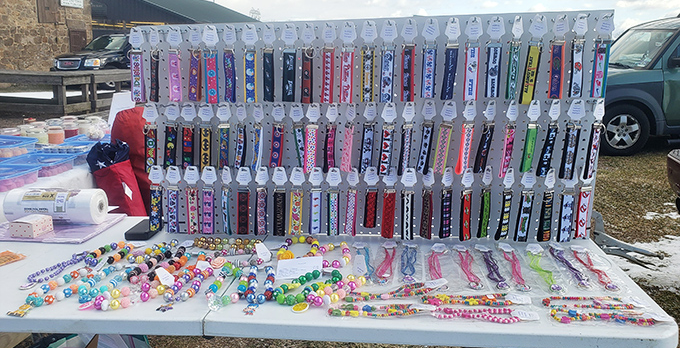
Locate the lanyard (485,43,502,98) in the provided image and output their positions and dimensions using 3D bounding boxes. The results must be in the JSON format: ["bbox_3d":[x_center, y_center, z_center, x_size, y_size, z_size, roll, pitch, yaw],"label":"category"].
[{"bbox_3d":[0.383,-0.257,1.278,0.034,0.133,0.012,1,13,7],"label":"lanyard"}]

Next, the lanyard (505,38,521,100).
[{"bbox_3d":[0.419,-0.251,1.238,0.031,0.140,0.015,-5,16,-18],"label":"lanyard"}]

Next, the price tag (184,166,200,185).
[{"bbox_3d":[-0.419,0.005,1.450,0.044,0.053,0.004,0,15,-12],"label":"price tag"}]

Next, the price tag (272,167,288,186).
[{"bbox_3d":[-0.168,0.007,1.433,0.043,0.052,0.005,0,13,8],"label":"price tag"}]

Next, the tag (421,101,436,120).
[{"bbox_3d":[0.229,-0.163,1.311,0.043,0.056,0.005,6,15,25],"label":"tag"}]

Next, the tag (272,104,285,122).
[{"bbox_3d":[-0.164,-0.164,1.364,0.043,0.056,0.005,10,16,32],"label":"tag"}]

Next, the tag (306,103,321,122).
[{"bbox_3d":[-0.071,-0.165,1.367,0.043,0.051,0.003,1,13,7],"label":"tag"}]

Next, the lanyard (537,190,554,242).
[{"bbox_3d":[0.545,0.111,1.349,0.032,0.144,0.018,-3,15,-8],"label":"lanyard"}]

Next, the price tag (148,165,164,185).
[{"bbox_3d":[-0.531,0.002,1.477,0.043,0.055,0.003,1,13,7],"label":"price tag"}]

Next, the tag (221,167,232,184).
[{"bbox_3d":[-0.318,0.005,1.439,0.043,0.056,0.005,12,16,32],"label":"tag"}]

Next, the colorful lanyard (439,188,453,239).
[{"bbox_3d":[0.292,0.111,1.405,0.034,0.144,0.012,-2,15,-7],"label":"colorful lanyard"}]

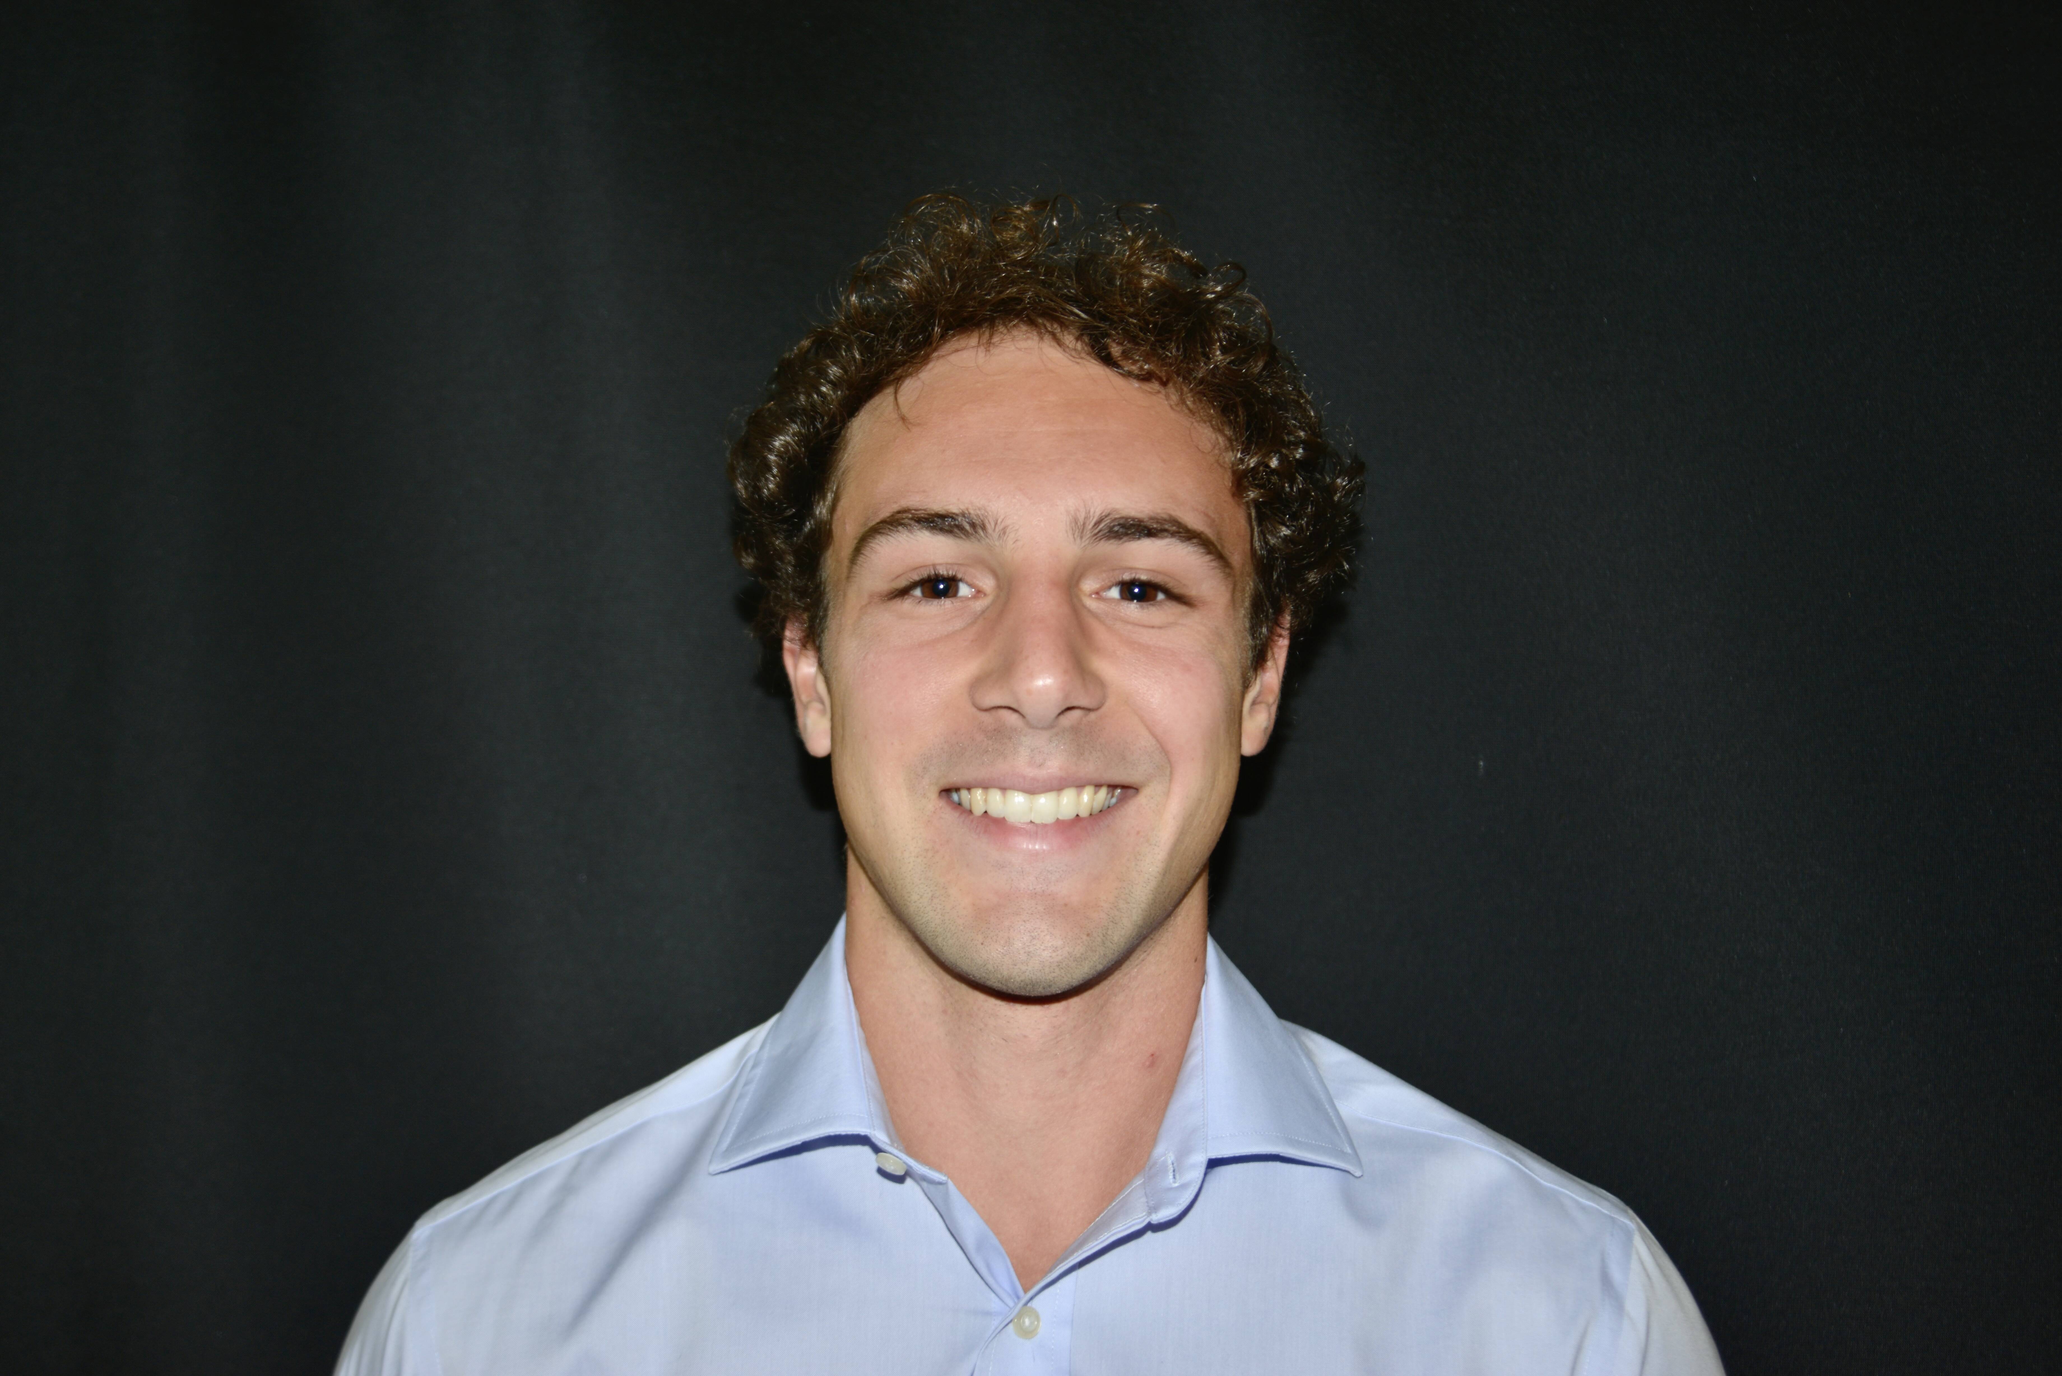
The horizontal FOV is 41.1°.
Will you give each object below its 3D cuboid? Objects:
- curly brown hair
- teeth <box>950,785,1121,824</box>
[{"bbox_3d":[0.005,-0.081,0.968,0.221,0.180,0.205,0,0,0],"label":"curly brown hair"},{"bbox_3d":[0.001,0.037,0.879,0.055,0.013,0.021,0,0,0],"label":"teeth"}]

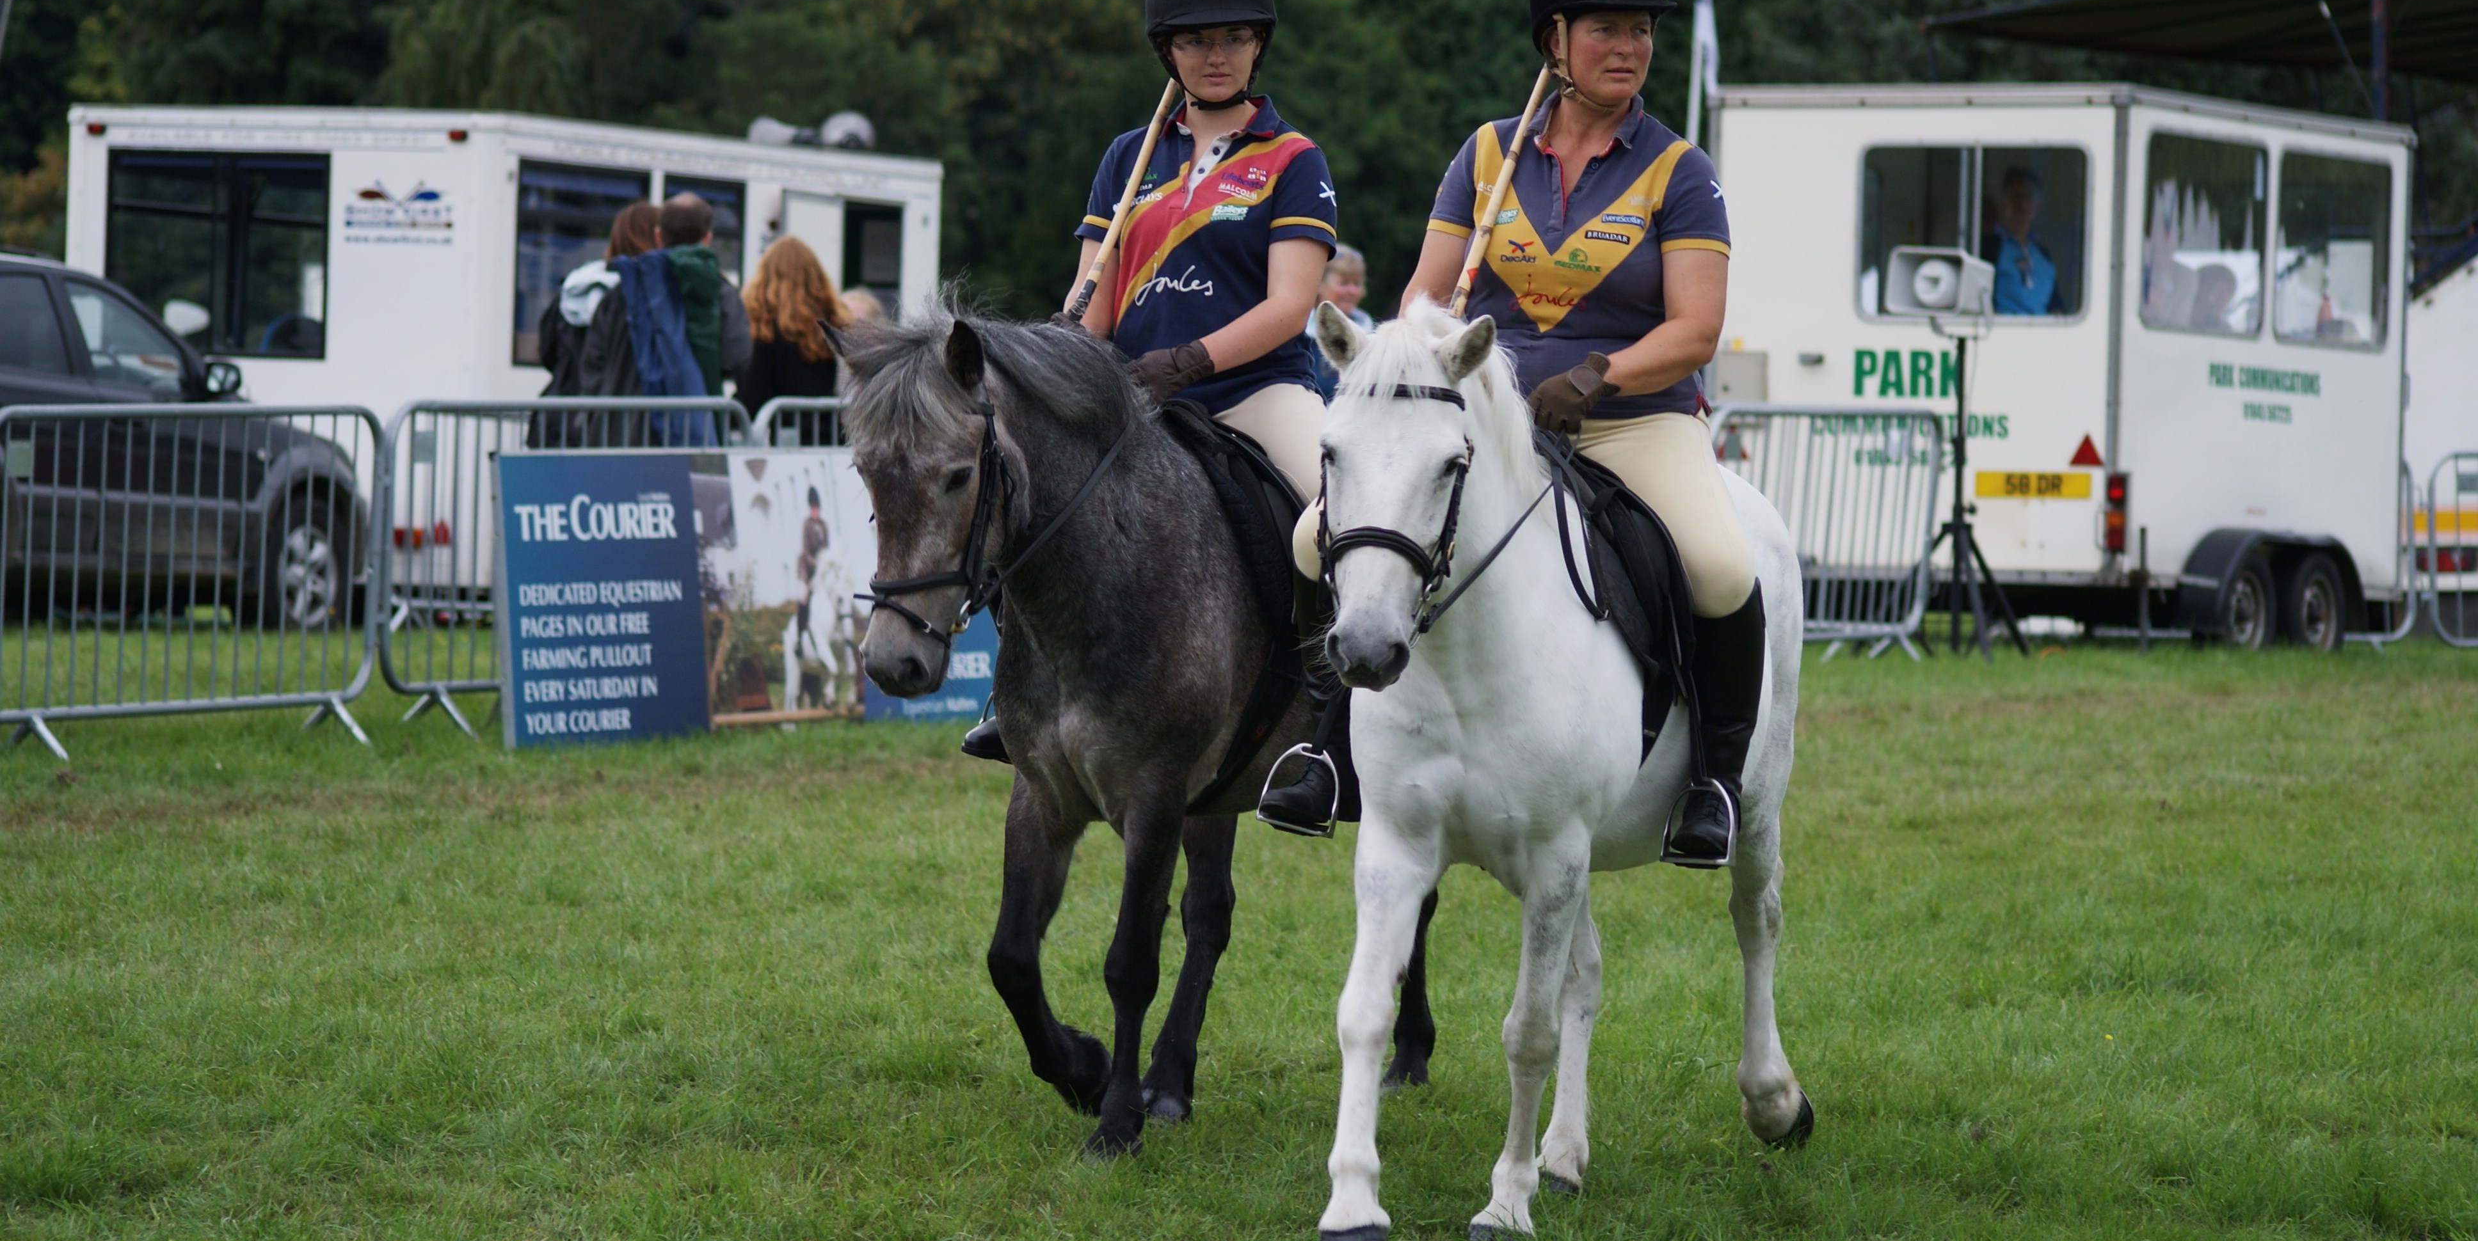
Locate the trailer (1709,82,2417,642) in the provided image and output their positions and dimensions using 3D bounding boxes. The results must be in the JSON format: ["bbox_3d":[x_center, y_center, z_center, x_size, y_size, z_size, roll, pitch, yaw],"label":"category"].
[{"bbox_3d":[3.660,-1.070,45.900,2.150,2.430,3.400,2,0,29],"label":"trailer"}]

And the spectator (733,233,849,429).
[{"bbox_3d":[-1.640,-0.600,37.500,0.480,1.600,0.320,2,1,9],"label":"spectator"}]

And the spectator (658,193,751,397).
[{"bbox_3d":[-2.000,-0.665,37.000,0.520,1.740,0.320,2,1,0],"label":"spectator"}]

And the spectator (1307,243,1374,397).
[{"bbox_3d":[0.335,-0.540,37.000,0.500,1.620,0.320,2,1,-18],"label":"spectator"}]

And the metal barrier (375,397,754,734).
[{"bbox_3d":[-2.200,-0.180,34.000,0.500,1.080,2.280,2,1,27],"label":"metal barrier"}]

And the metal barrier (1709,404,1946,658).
[{"bbox_3d":[2.420,-0.345,42.600,0.500,1.070,2.280,2,1,27],"label":"metal barrier"}]

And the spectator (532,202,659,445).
[{"bbox_3d":[-2.280,-0.665,36.800,0.500,1.680,0.320,2,1,9],"label":"spectator"}]

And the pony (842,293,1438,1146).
[{"bbox_3d":[-0.155,0.190,17.850,0.550,1.430,1.820,2,1,20],"label":"pony"}]

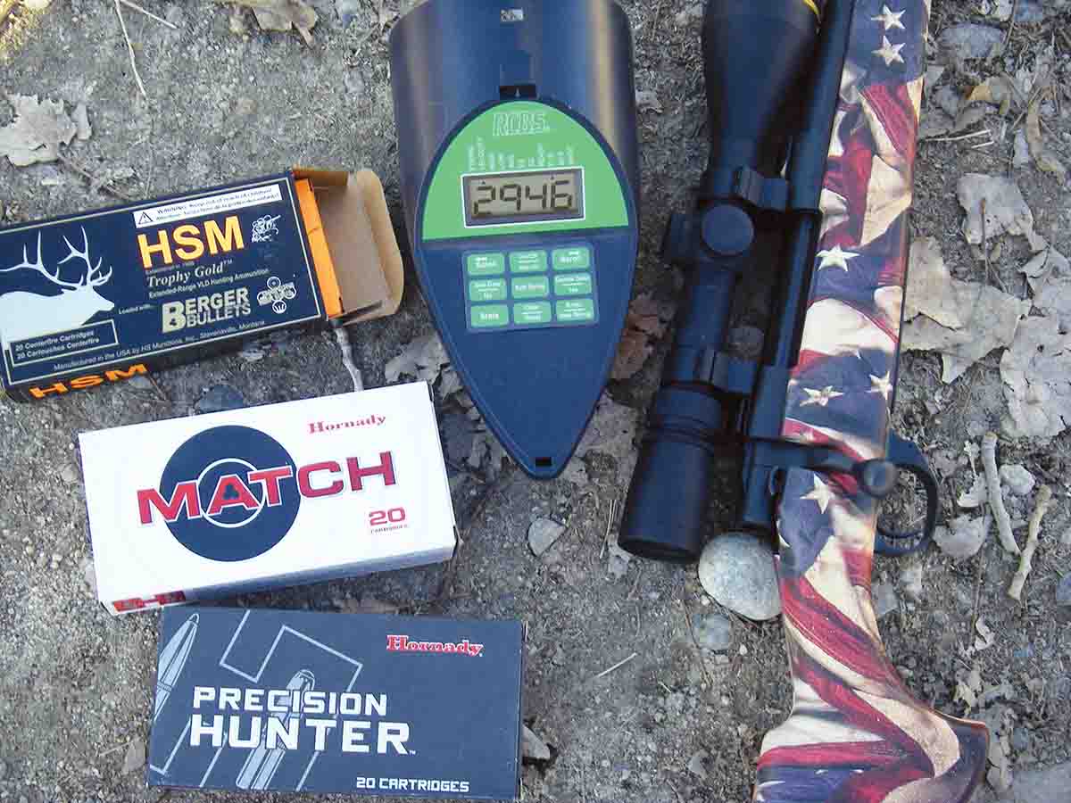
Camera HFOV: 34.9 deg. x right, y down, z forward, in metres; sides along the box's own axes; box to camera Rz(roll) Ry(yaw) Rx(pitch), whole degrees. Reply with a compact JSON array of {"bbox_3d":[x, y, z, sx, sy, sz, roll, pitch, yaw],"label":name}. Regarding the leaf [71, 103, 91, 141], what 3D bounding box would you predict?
[{"bbox_3d":[-0.235,-0.145,0.882,0.009,0.005,0.021,-11,77,-7],"label":"leaf"}]

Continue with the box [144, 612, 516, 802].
[{"bbox_3d":[-0.091,0.143,0.796,0.165,0.040,0.081,3,74,-5],"label":"box"}]

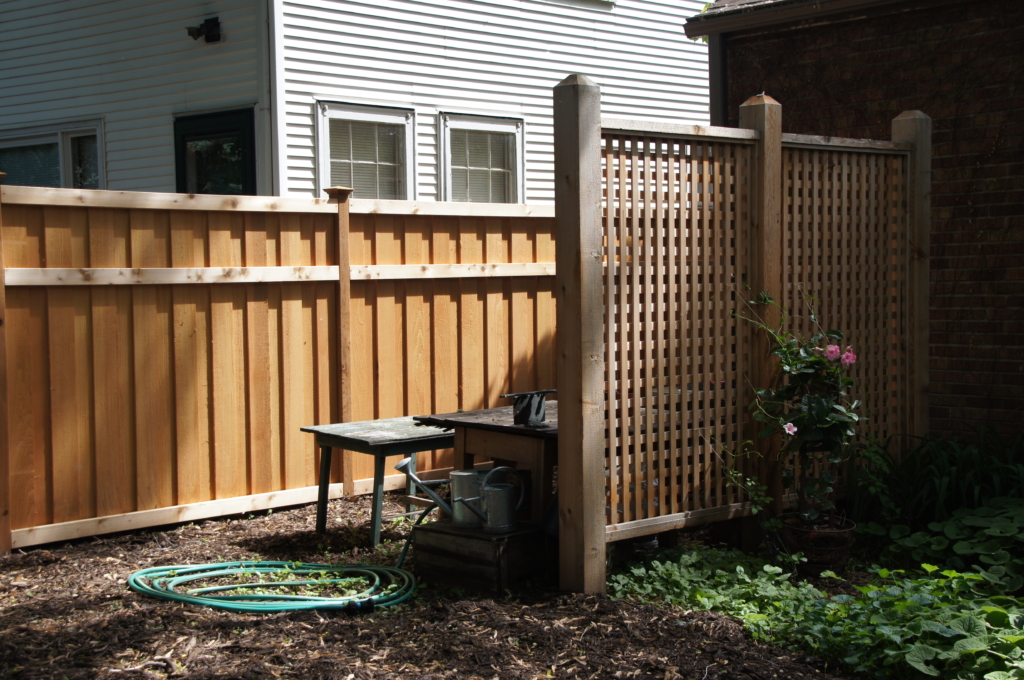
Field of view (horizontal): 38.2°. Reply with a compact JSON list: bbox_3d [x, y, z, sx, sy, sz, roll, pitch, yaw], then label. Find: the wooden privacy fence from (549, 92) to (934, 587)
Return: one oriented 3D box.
[{"bbox_3d":[1.218,-0.077,7.072,2.670,2.168,0.140,-4,5,-43],"label":"wooden privacy fence"}]

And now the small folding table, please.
[{"bbox_3d":[-0.610,0.747,7.825,0.740,0.549,0.739,-3,4,-35],"label":"small folding table"}]

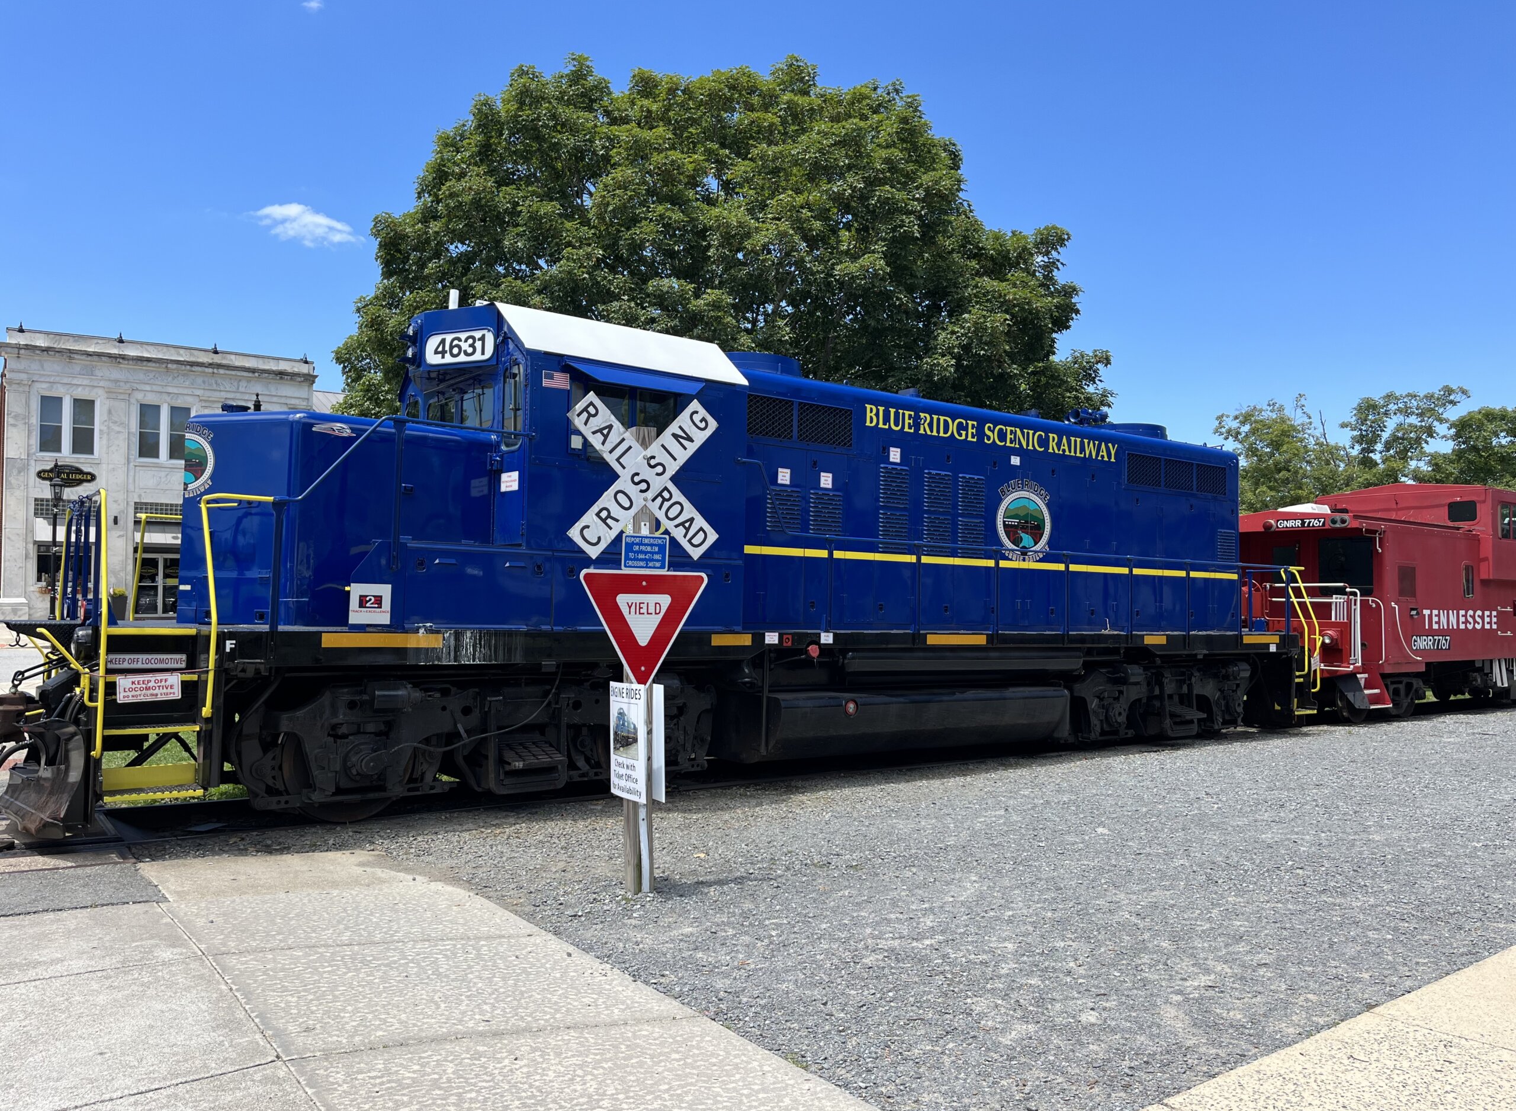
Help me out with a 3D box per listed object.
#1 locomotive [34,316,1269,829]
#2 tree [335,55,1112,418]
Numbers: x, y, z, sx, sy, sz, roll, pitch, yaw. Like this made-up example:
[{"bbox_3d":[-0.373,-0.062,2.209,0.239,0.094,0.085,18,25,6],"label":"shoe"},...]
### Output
[{"bbox_3d":[1.181,0.182,13.376,16.800,4.420,3.100,3,-3,-37],"label":"locomotive"},{"bbox_3d":[-0.610,-3.900,23.700,16.000,13.100,15.000,1,-3,-2],"label":"tree"}]

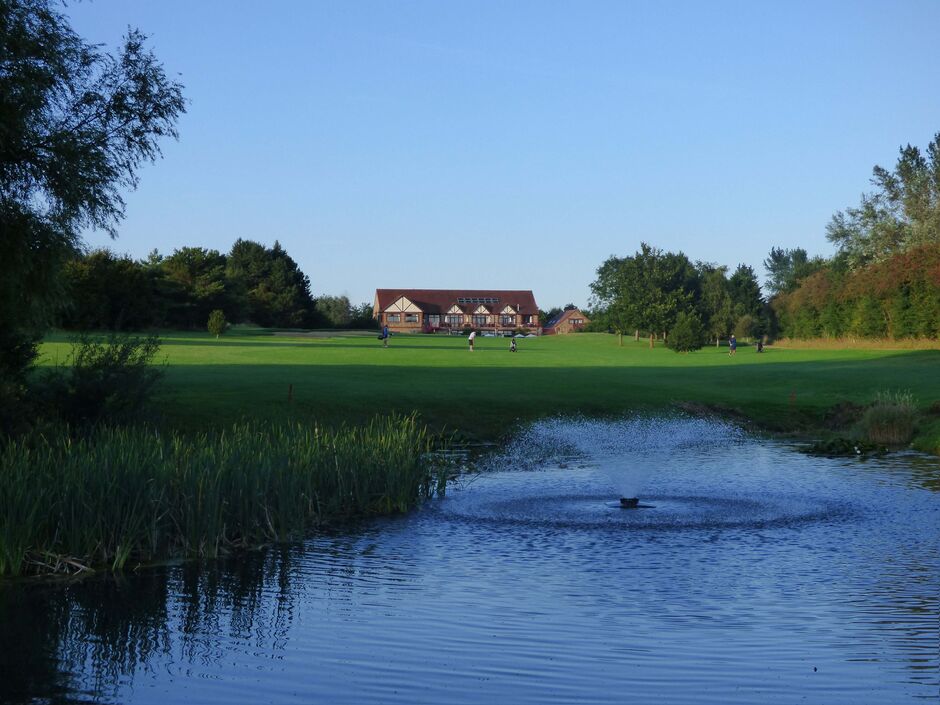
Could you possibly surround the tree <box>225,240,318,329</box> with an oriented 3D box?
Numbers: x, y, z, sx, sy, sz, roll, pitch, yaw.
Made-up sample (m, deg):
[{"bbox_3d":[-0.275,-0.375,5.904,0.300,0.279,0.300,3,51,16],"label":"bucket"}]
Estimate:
[{"bbox_3d":[-28.200,-9.760,205.000,13.530,12.960,12.500,0,0,0],"label":"tree"}]

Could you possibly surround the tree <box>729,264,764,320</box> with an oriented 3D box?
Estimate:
[{"bbox_3d":[31.070,-5.460,162.000,4.390,8.890,4.800,0,0,0],"label":"tree"}]

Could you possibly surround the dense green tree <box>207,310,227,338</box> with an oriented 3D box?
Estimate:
[{"bbox_3d":[-30.360,-3.320,172.000,2.510,3.410,2.500,0,0,0],"label":"dense green tree"}]

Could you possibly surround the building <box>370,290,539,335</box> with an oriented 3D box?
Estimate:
[{"bbox_3d":[-2.500,-7.000,248.000,26.800,7.800,13.000,0,0,-9],"label":"building"}]

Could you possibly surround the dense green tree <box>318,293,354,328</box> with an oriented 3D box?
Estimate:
[{"bbox_3d":[-23.070,-6.810,245.000,6.810,6.130,6.500,0,0,0],"label":"dense green tree"}]

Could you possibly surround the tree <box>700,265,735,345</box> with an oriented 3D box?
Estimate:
[{"bbox_3d":[25.300,-4.830,148.000,4.010,8.640,4.200,0,0,0],"label":"tree"}]

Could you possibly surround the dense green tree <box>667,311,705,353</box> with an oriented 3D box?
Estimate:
[{"bbox_3d":[19.170,-1.850,128.000,3.380,3.780,3.400,0,0,0],"label":"dense green tree"}]

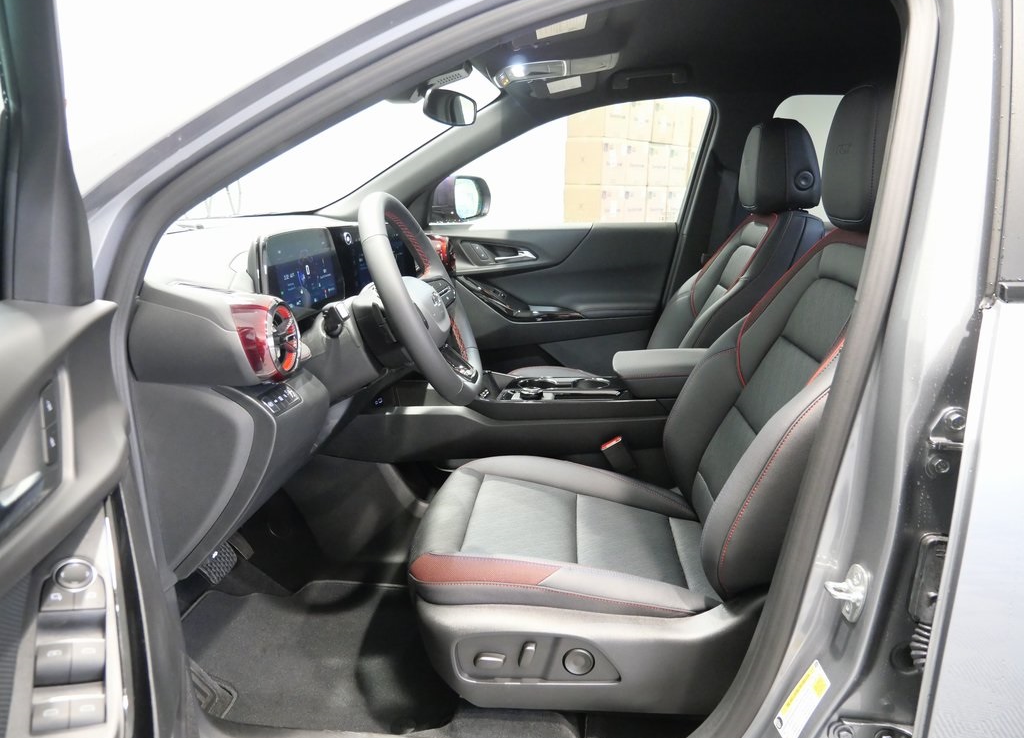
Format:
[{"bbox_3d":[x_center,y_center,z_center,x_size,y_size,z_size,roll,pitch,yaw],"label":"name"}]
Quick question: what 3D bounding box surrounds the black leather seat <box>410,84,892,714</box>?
[{"bbox_3d":[0.252,0.027,1.227,0.810,0.980,0.530,1,15,5],"label":"black leather seat"}]

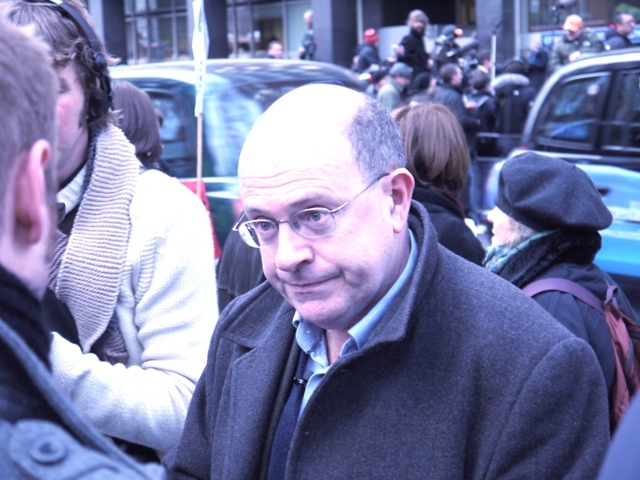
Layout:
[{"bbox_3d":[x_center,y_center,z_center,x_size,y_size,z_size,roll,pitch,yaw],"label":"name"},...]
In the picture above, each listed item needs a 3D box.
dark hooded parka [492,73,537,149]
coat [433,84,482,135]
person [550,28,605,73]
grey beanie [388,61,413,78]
[{"bbox_3d":[2.023,-1.316,15.000,0.490,0.840,0.360,0,7,12],"label":"dark hooded parka"},{"bbox_3d":[1.383,-1.262,14.500,0.400,0.680,0.450,-5,8,-23],"label":"coat"},{"bbox_3d":[2.689,-1.482,15.000,0.580,1.730,0.400,0,7,12],"label":"person"},{"bbox_3d":[0.798,-1.691,14.300,0.240,0.150,0.200,9,8,5],"label":"grey beanie"}]

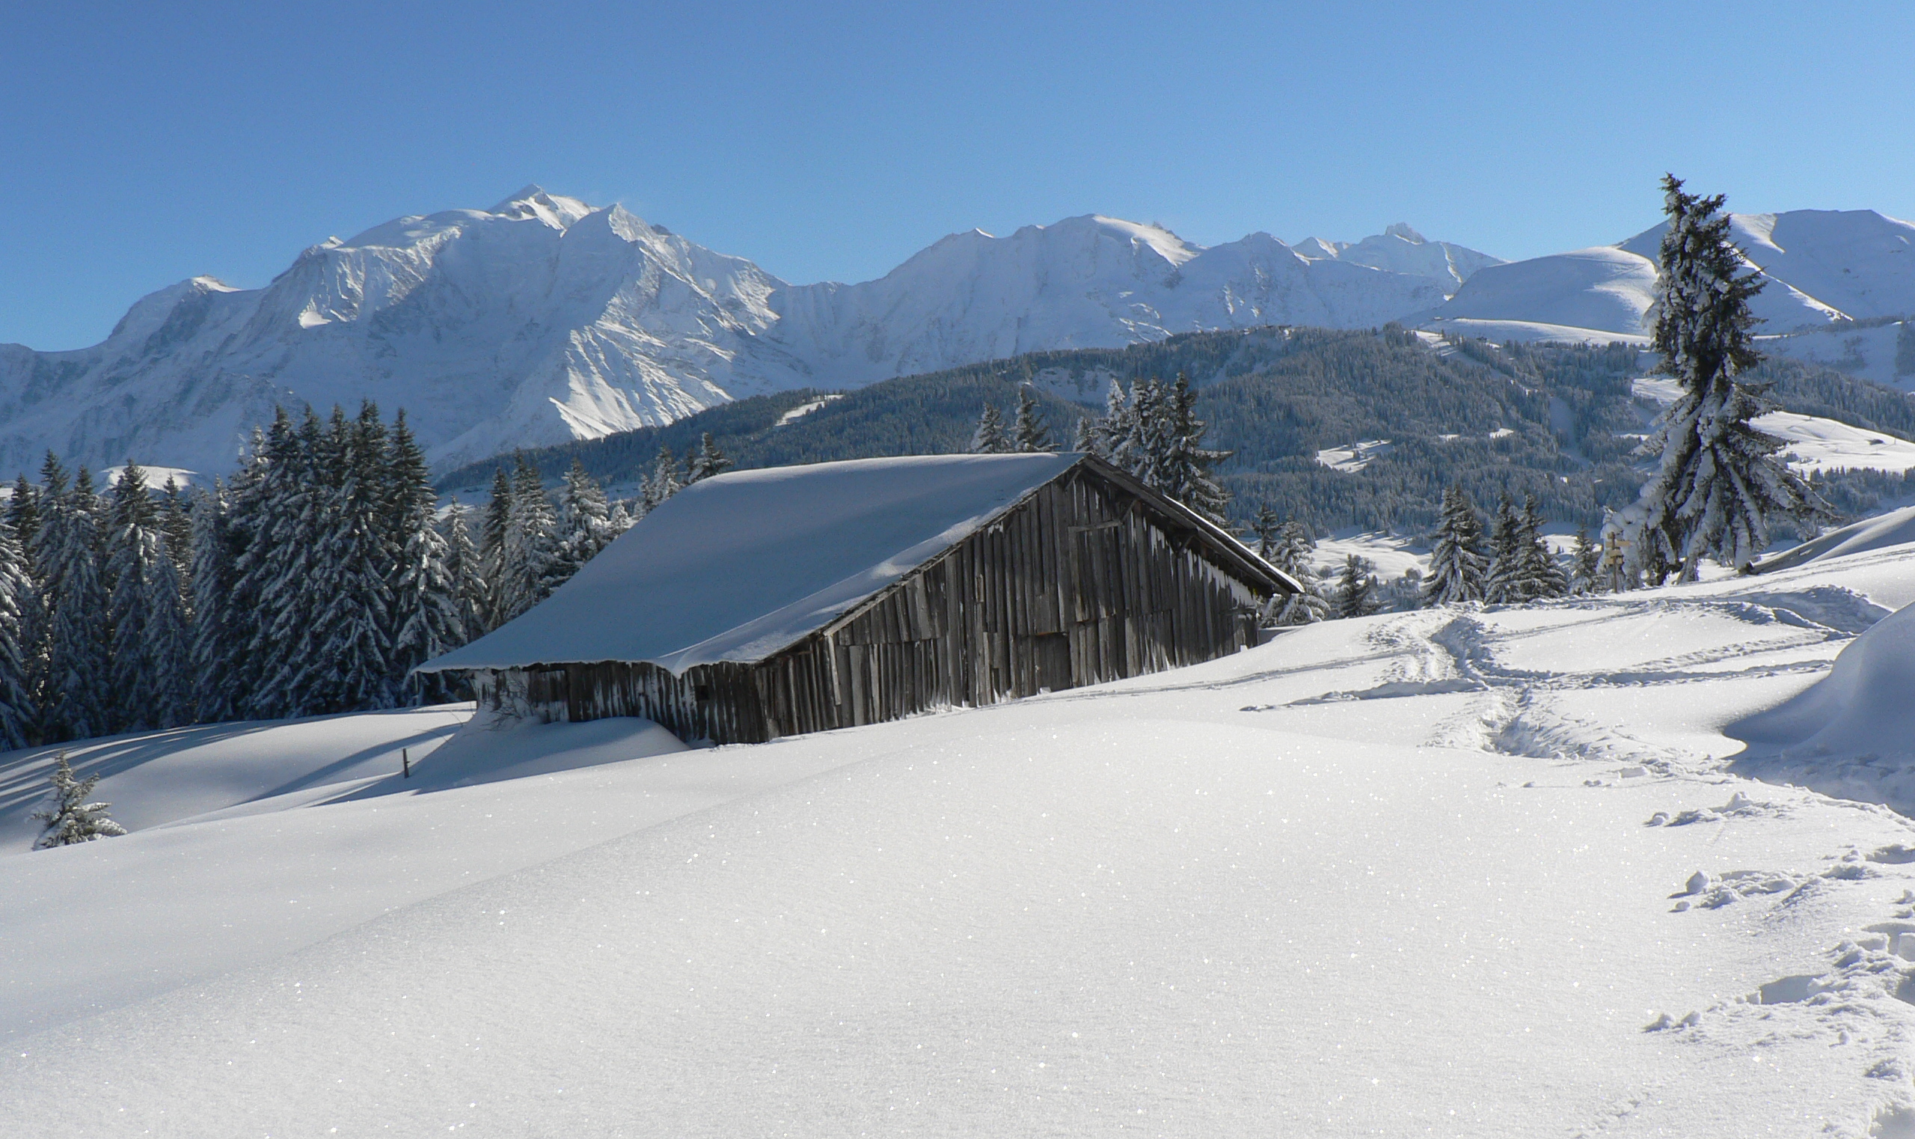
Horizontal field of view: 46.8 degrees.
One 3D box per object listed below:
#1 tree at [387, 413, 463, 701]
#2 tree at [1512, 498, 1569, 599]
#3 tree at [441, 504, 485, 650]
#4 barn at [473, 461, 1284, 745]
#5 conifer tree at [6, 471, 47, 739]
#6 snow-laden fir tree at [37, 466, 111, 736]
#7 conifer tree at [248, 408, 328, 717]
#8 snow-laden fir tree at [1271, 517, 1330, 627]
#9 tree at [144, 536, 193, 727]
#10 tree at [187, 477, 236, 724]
[{"bbox_3d":[-17.089,-0.360,71.000,2.640,9.312,2.640,0,1,0],"label":"tree"},{"bbox_3d":[20.039,-0.565,76.000,2.004,3.956,2.004,0,1,0],"label":"tree"},{"bbox_3d":[-14.748,1.071,66.000,1.874,6.024,1.874,-3,1,0],"label":"tree"},{"bbox_3d":[-0.863,0.137,34.156,6.318,3.510,15.356,-3,1,33],"label":"barn"},{"bbox_3d":[-27.911,1.182,66.000,1.606,8.032,1.606,0,1,0],"label":"conifer tree"},{"bbox_3d":[-24.710,0.880,62.000,2.180,7.922,2.180,-3,1,0],"label":"snow-laden fir tree"},{"bbox_3d":[-21.297,-0.213,70.000,2.792,9.844,2.792,0,1,0],"label":"conifer tree"},{"bbox_3d":[10.129,0.290,66.000,2.008,3.480,2.008,0,1,0],"label":"snow-laden fir tree"},{"bbox_3d":[-23.538,1.896,66.000,1.517,5.801,1.517,0,1,0],"label":"tree"},{"bbox_3d":[-21.062,0.894,63.000,1.874,7.028,1.874,-3,1,0],"label":"tree"}]

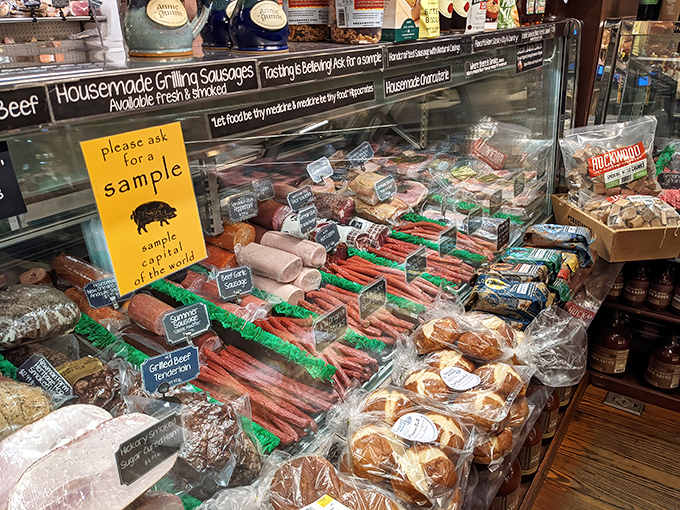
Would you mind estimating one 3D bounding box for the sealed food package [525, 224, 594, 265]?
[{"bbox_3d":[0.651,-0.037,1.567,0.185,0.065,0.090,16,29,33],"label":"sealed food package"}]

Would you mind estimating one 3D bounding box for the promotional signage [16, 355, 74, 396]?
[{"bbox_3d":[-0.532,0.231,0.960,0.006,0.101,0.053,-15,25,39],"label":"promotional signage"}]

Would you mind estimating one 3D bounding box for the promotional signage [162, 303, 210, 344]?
[{"bbox_3d":[-0.296,0.133,1.034,0.089,0.056,0.005,-20,10,-42],"label":"promotional signage"}]

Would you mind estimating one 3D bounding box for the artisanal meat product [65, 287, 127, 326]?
[{"bbox_3d":[-0.599,0.127,1.310,0.240,0.048,0.052,20,32,32],"label":"artisanal meat product"}]

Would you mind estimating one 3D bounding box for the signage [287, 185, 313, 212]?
[{"bbox_3d":[-0.126,-0.189,1.760,0.092,0.066,0.006,-29,33,-24],"label":"signage"}]

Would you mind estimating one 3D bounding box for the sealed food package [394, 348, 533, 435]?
[{"bbox_3d":[0.245,0.269,1.060,0.230,0.070,0.190,20,32,32],"label":"sealed food package"}]

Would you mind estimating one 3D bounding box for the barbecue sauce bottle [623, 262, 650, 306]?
[{"bbox_3d":[1.001,0.087,1.774,0.086,0.155,0.086,16,29,33],"label":"barbecue sauce bottle"}]

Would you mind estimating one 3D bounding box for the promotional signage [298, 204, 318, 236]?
[{"bbox_3d":[-0.095,-0.104,1.600,0.006,0.075,0.099,9,26,29],"label":"promotional signage"}]

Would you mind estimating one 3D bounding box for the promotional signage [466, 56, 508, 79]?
[{"bbox_3d":[0.382,-0.486,1.359,0.004,0.034,0.265,11,27,36],"label":"promotional signage"}]

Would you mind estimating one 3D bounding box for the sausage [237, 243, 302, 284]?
[{"bbox_3d":[-0.175,0.013,1.273,0.155,0.057,0.057,16,30,32],"label":"sausage"}]

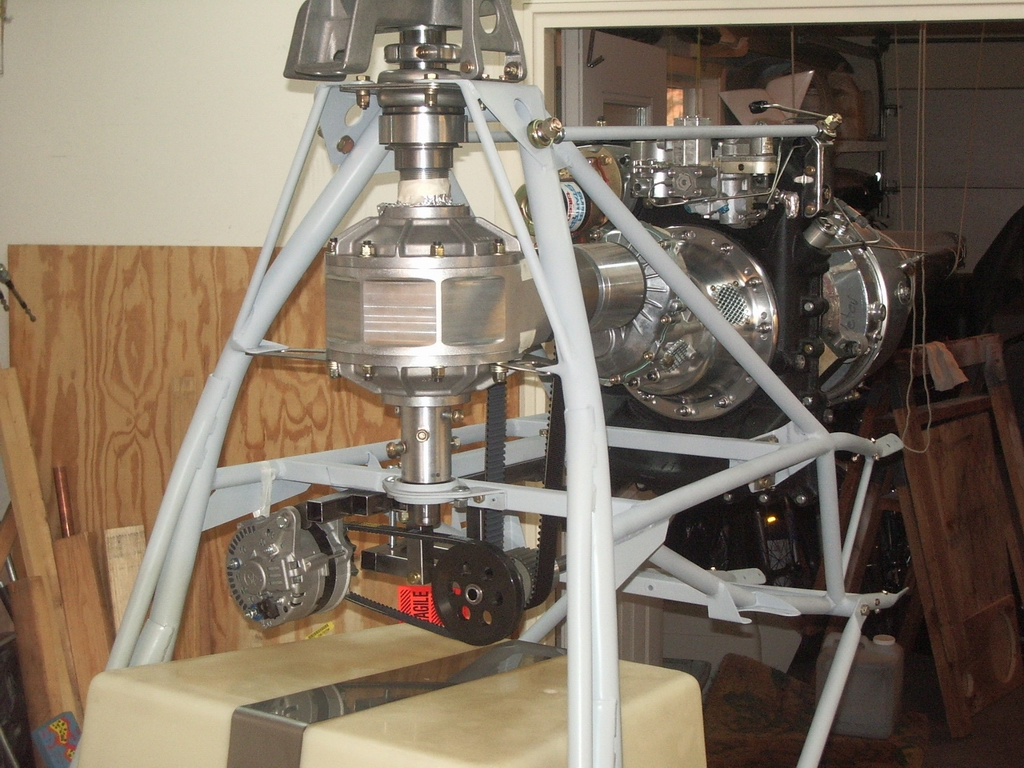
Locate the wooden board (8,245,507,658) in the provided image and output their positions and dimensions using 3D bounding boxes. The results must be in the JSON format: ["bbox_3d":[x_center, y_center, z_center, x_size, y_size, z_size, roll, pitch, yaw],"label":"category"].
[{"bbox_3d":[-0.580,0.349,4.173,1.220,1.320,0.015,1,4,13],"label":"wooden board"}]

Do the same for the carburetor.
[{"bbox_3d":[0.261,-0.290,2.500,0.140,0.145,0.170,5,9,36],"label":"carburetor"}]

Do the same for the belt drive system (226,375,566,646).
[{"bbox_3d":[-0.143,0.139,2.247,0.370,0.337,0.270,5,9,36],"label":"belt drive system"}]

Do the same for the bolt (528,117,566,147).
[{"bbox_3d":[0.036,-0.271,1.980,0.037,0.030,0.030,-23,-8,36],"label":"bolt"}]

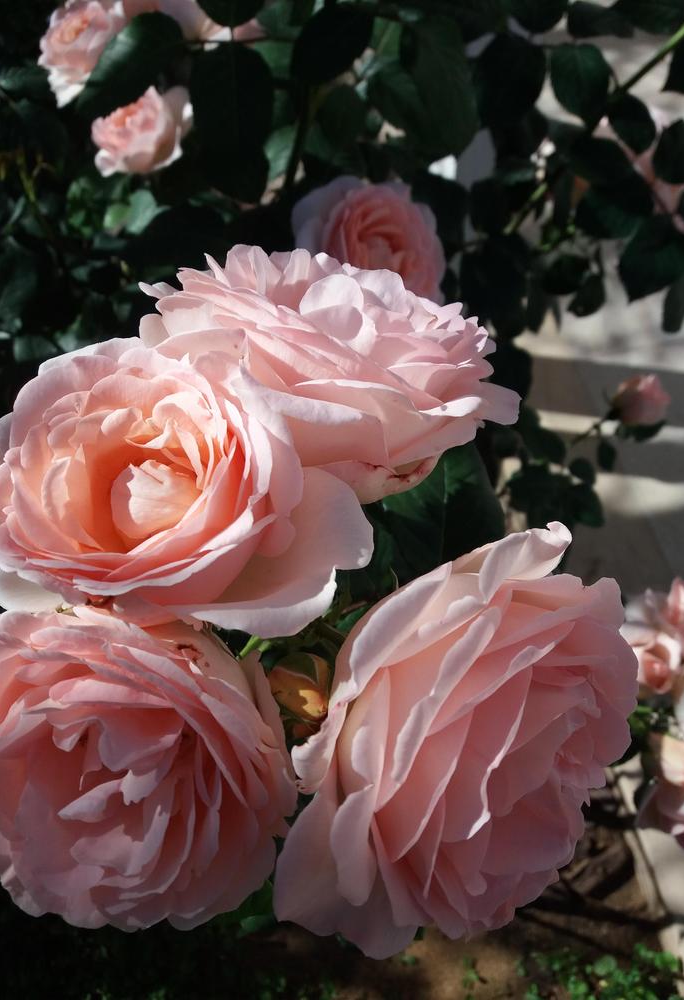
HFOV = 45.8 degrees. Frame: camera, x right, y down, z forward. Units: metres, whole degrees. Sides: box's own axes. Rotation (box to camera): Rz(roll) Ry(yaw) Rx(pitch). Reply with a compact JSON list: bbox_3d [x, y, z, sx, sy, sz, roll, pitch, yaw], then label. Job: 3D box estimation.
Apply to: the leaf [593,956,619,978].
[{"bbox_3d":[0.318,0.565,0.980,0.029,0.008,0.032,-7,37,-9],"label":"leaf"}]

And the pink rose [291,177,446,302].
[{"bbox_3d":[0.017,-0.153,0.500,0.093,0.090,0.060,-7,12,-9],"label":"pink rose"}]

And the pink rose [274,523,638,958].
[{"bbox_3d":[0.032,0.066,0.225,0.083,0.118,0.118,15,42,25],"label":"pink rose"}]

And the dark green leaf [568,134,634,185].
[{"bbox_3d":[0.168,-0.219,0.520,0.048,0.031,0.012,37,6,12],"label":"dark green leaf"}]

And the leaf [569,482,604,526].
[{"bbox_3d":[0.184,0.003,0.610,0.022,0.008,0.034,-21,62,-12],"label":"leaf"}]

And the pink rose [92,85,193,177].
[{"bbox_3d":[-0.136,-0.250,0.550,0.060,0.048,0.060,-15,51,19],"label":"pink rose"}]

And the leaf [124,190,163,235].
[{"bbox_3d":[-0.152,-0.220,0.620,0.027,0.012,0.038,22,83,-8],"label":"leaf"}]

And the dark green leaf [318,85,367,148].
[{"bbox_3d":[0.000,-0.237,0.500,0.030,0.010,0.041,-2,60,-1],"label":"dark green leaf"}]

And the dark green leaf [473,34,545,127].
[{"bbox_3d":[0.098,-0.244,0.470,0.040,0.012,0.054,5,64,3],"label":"dark green leaf"}]

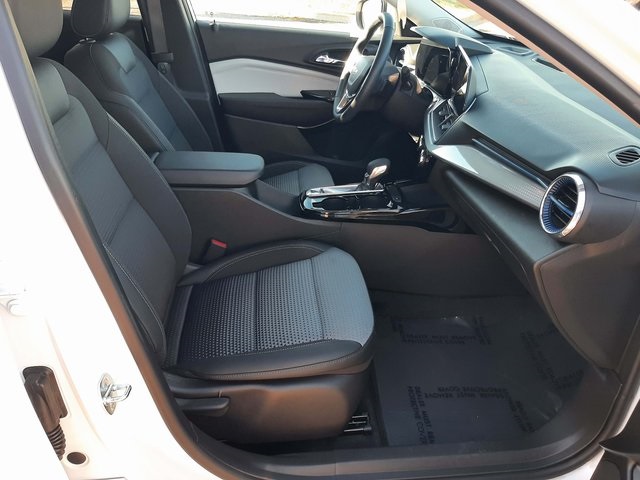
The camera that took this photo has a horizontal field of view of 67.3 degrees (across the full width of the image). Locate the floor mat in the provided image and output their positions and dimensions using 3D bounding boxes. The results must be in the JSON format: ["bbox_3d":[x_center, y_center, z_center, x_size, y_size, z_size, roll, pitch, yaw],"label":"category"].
[{"bbox_3d":[0.373,0.284,1.202,0.540,0.060,0.470,-1,26,-8],"label":"floor mat"}]

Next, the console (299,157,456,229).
[{"bbox_3d":[0.167,-0.145,1.356,0.455,0.160,0.220,-1,26,-8],"label":"console"}]

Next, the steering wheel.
[{"bbox_3d":[0.153,-0.548,1.569,0.090,0.365,0.370,22,21,-18],"label":"steering wheel"}]

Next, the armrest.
[{"bbox_3d":[-0.290,-0.190,1.267,0.290,0.055,0.190,-1,26,-8],"label":"armrest"}]

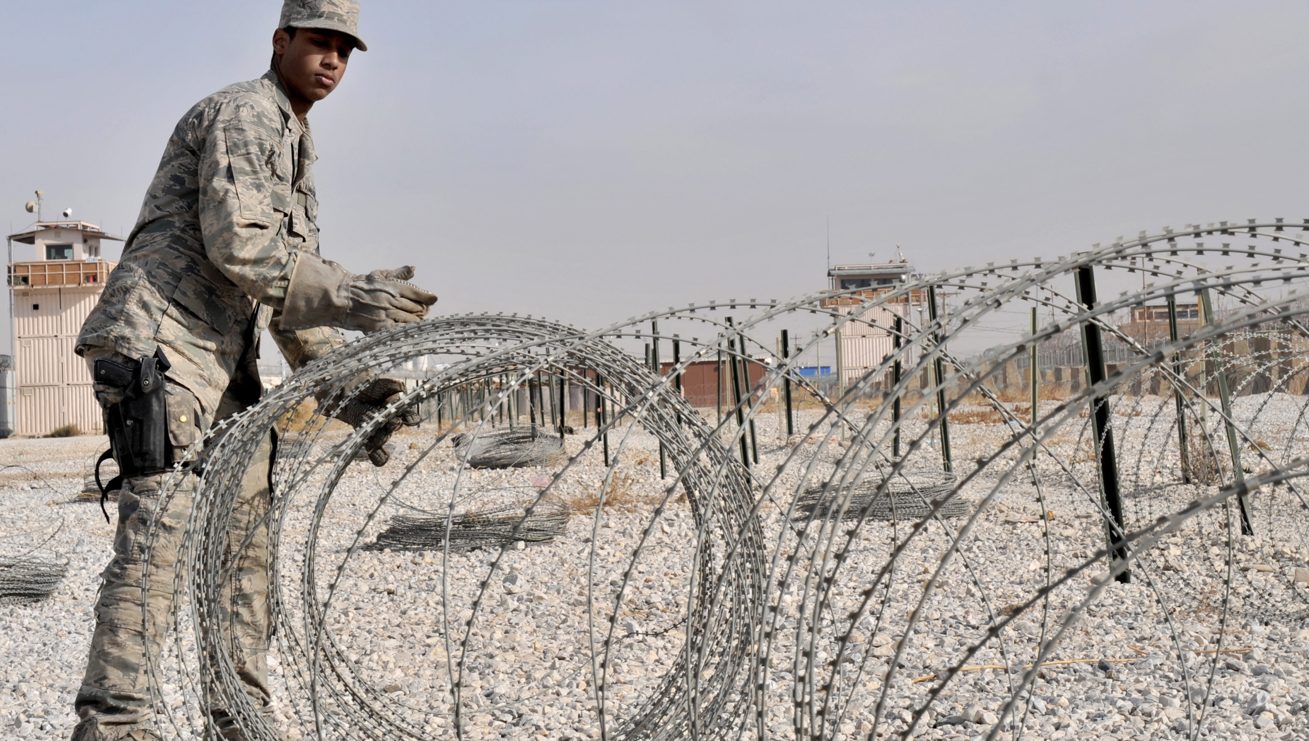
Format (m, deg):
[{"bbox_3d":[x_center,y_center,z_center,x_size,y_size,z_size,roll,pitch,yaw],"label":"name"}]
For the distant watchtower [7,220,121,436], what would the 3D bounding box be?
[{"bbox_3d":[-31.272,-2.337,129.000,5.500,11.300,7.600,-2,-1,-2],"label":"distant watchtower"}]

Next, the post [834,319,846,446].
[{"bbox_3d":[2.224,0.176,28.500,0.050,1.370,0.050,-2,-1,0],"label":"post"}]

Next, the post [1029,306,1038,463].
[{"bbox_3d":[3.279,0.119,20.700,0.055,1.360,0.050,-1,-1,0],"label":"post"}]

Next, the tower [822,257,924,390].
[{"bbox_3d":[18.195,-3.292,198.000,8.400,11.200,5.800,-2,-1,2],"label":"tower"}]

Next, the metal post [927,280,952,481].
[{"bbox_3d":[2.145,0.073,18.000,0.060,1.450,0.050,-6,-1,0],"label":"metal post"}]

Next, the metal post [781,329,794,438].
[{"bbox_3d":[1.666,0.160,30.000,0.075,1.360,0.050,-4,-1,0],"label":"metal post"}]

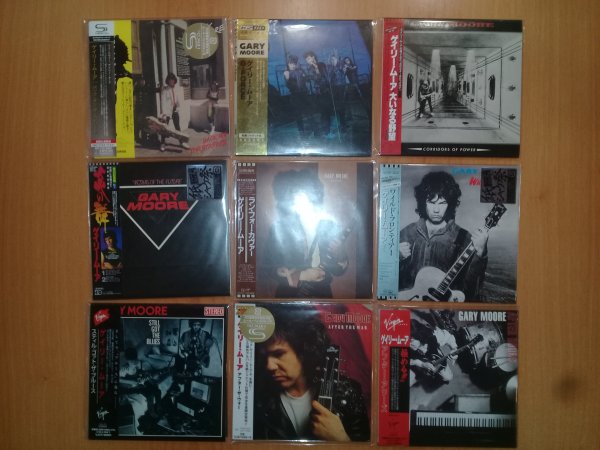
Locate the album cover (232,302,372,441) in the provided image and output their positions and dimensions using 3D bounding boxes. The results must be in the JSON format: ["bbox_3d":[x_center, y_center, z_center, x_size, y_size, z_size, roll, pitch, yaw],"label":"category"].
[{"bbox_3d":[0.003,0.146,0.534,0.136,0.006,0.136,1,90,1],"label":"album cover"}]

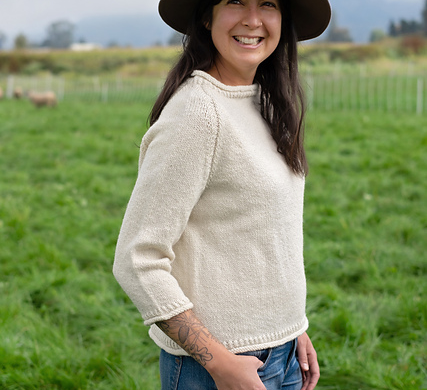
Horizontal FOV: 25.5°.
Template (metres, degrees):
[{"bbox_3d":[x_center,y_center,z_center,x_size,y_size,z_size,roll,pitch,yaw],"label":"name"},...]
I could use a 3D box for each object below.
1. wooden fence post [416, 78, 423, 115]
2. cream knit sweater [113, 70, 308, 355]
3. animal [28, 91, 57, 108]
[{"bbox_3d":[4.918,-2.328,22.500,0.110,0.950,0.110,0,9,0],"label":"wooden fence post"},{"bbox_3d":[0.026,0.019,1.870,0.320,0.540,0.460,6,11,35],"label":"cream knit sweater"},{"bbox_3d":[-4.809,-2.657,26.500,0.850,0.520,0.360,-1,9,-8],"label":"animal"}]

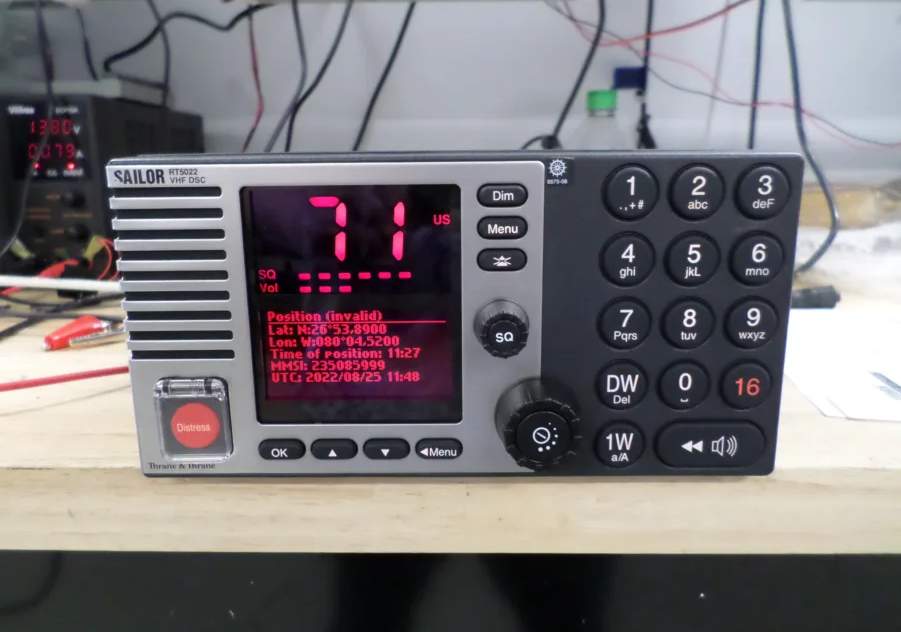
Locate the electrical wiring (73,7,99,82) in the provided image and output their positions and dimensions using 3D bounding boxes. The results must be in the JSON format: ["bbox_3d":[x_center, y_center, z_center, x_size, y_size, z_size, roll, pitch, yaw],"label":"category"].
[{"bbox_3d":[-0.486,-0.363,0.870,0.018,0.092,0.020,-1,12,1],"label":"electrical wiring"}]

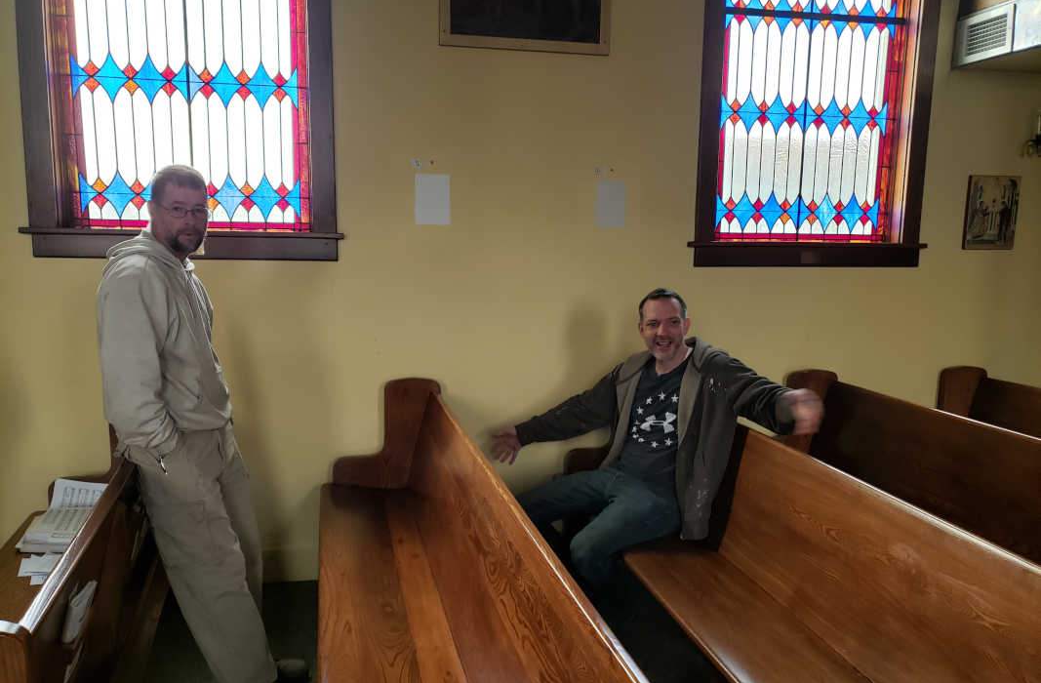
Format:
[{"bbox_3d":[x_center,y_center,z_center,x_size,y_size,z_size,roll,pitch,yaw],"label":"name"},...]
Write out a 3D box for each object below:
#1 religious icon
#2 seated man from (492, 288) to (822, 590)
[{"bbox_3d":[2.392,-0.648,3.944,0.304,0.363,0.025,-1,8,-13],"label":"religious icon"},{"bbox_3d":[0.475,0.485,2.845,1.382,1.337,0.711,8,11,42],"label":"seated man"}]

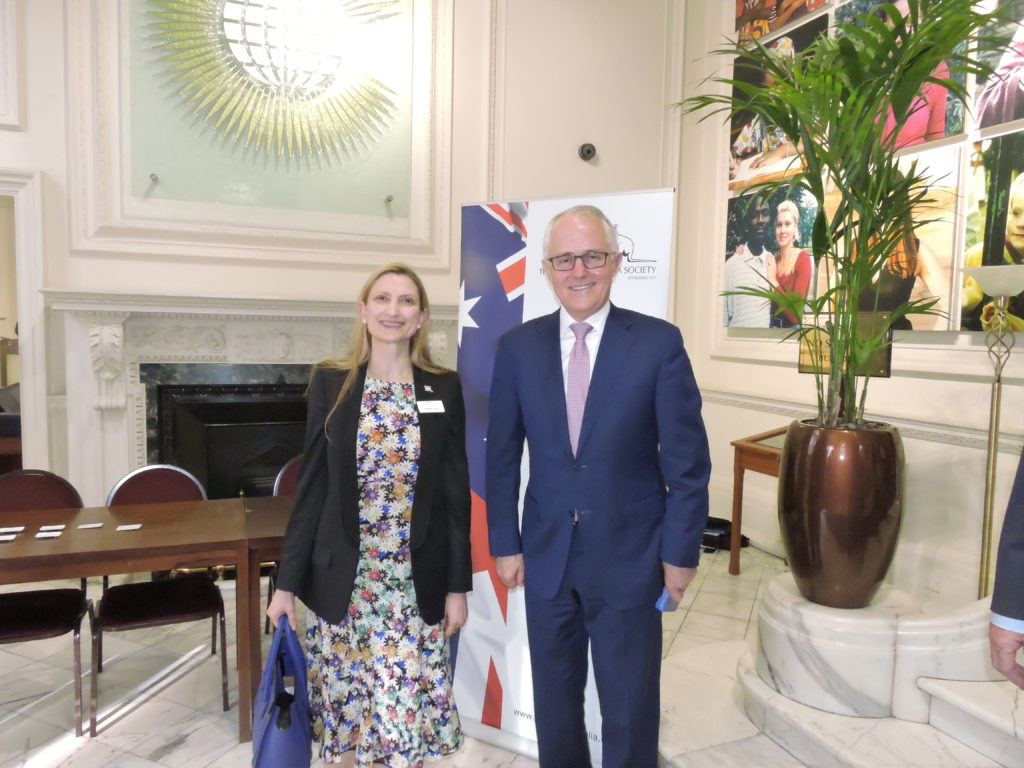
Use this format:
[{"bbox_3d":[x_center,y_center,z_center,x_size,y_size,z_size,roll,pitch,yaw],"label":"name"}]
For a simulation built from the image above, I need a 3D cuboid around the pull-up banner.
[{"bbox_3d":[0.133,0.346,2.526,0.820,2.000,0.150,4,5,28],"label":"pull-up banner"}]

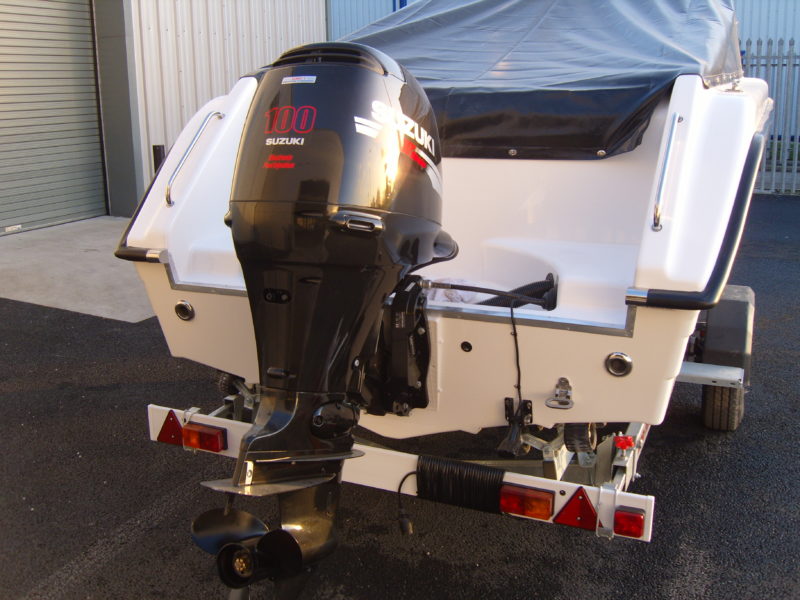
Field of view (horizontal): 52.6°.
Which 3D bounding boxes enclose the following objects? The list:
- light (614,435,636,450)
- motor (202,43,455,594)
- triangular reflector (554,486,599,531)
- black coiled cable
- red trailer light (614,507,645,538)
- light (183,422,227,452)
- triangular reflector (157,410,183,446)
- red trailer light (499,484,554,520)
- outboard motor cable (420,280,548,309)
[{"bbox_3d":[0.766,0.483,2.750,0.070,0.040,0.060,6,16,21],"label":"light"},{"bbox_3d":[-0.212,0.105,2.320,0.500,1.560,0.800,6,0,22],"label":"motor"},{"bbox_3d":[0.552,0.635,2.485,0.150,0.135,0.012,6,16,21],"label":"triangular reflector"},{"bbox_3d":[0.200,0.594,2.634,0.290,0.158,0.045,6,16,21],"label":"black coiled cable"},{"bbox_3d":[0.685,0.665,2.418,0.080,0.076,0.042,6,16,21],"label":"red trailer light"},{"bbox_3d":[-0.715,0.507,2.960,0.169,0.082,0.045,6,16,21],"label":"light"},{"bbox_3d":[-0.853,0.478,3.030,0.150,0.135,0.012,6,16,21],"label":"triangular reflector"},{"bbox_3d":[0.393,0.630,2.530,0.170,0.082,0.045,6,16,21],"label":"red trailer light"},{"bbox_3d":[0.271,-0.021,2.525,0.420,0.085,0.080,0,15,-1],"label":"outboard motor cable"}]

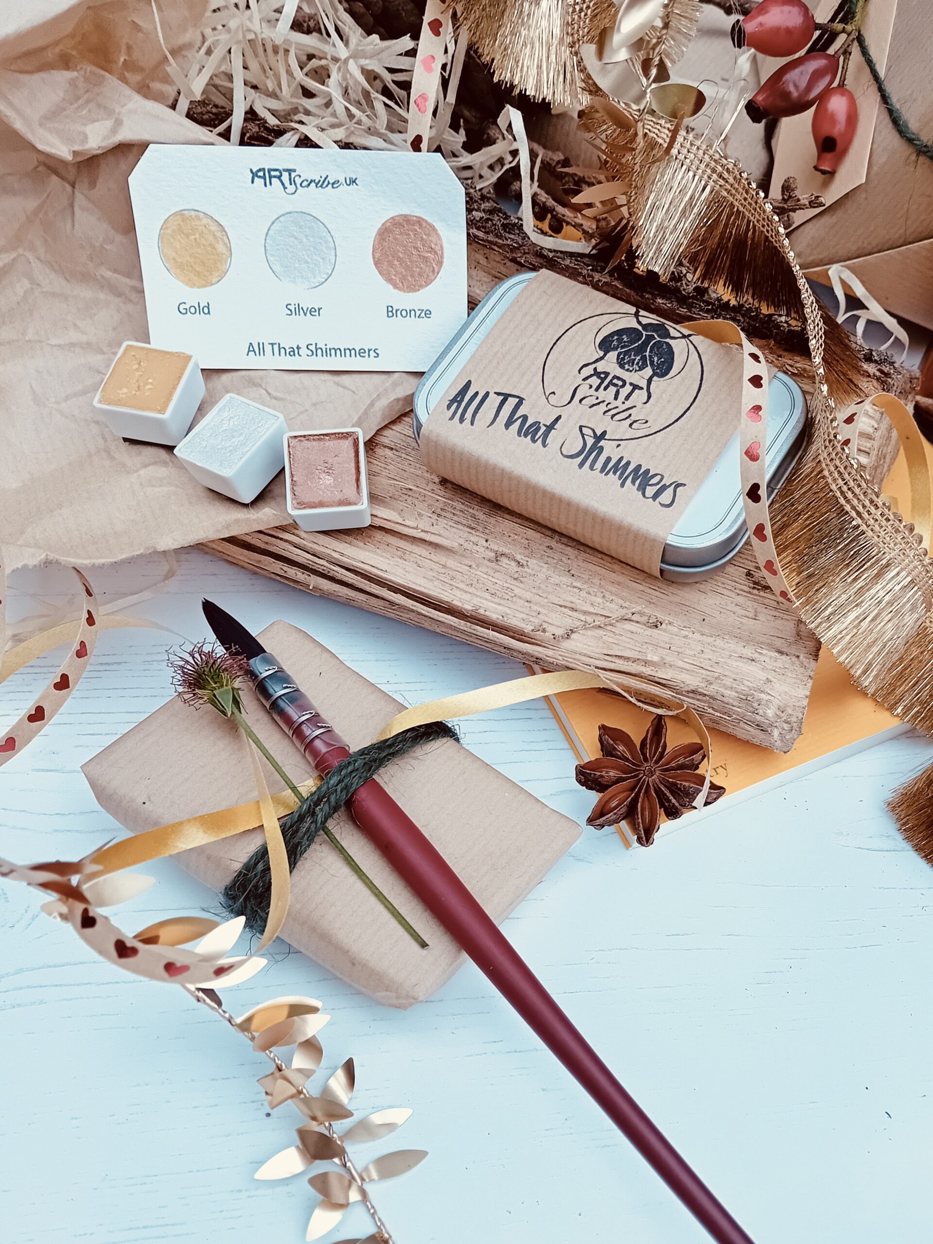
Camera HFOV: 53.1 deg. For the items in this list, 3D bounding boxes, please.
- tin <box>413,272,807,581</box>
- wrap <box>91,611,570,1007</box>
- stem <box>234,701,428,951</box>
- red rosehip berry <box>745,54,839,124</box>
[{"bbox_3d":[0.033,-0.048,0.222,0.082,0.015,0.057,29,67,16],"label":"tin"},{"bbox_3d":[-0.026,0.037,0.188,0.078,0.014,0.049,33,54,16],"label":"wrap"},{"bbox_3d":[-0.027,0.038,0.176,0.002,0.002,0.059,-33,67,-29],"label":"stem"},{"bbox_3d":[0.082,-0.135,0.237,0.028,0.013,0.013,-37,64,-8],"label":"red rosehip berry"}]

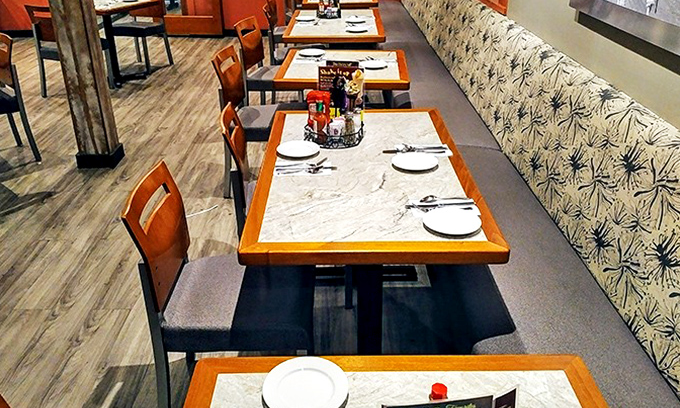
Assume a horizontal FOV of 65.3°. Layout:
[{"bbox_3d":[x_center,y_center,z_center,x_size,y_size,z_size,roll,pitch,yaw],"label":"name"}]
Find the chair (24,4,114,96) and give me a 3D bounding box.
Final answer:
[{"bbox_3d":[-2.506,-1.460,5.011,0.440,0.866,0.530,13,32,22],"label":"chair"}]

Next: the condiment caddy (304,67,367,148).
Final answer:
[{"bbox_3d":[-0.024,-0.402,2.165,0.250,0.285,0.235,0,29,0],"label":"condiment caddy"}]

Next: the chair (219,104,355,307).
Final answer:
[{"bbox_3d":[-0.203,0.008,2.344,0.510,0.870,0.450,-2,29,-3],"label":"chair"}]

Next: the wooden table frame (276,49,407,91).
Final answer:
[{"bbox_3d":[0.016,-0.534,3.449,0.765,0.755,0.765,0,29,0],"label":"wooden table frame"}]

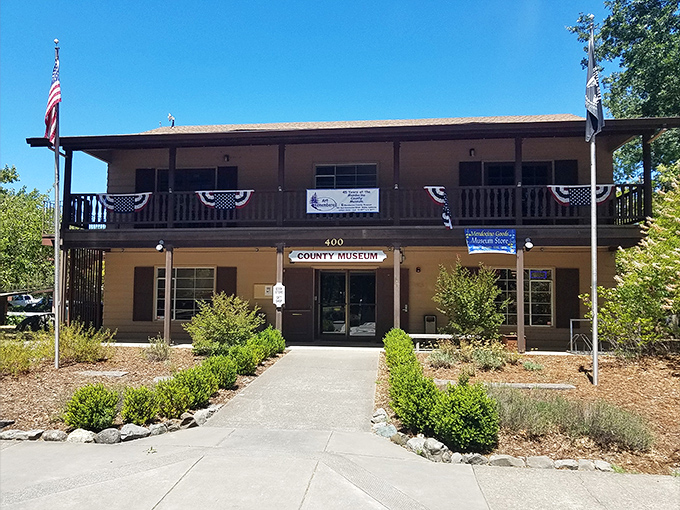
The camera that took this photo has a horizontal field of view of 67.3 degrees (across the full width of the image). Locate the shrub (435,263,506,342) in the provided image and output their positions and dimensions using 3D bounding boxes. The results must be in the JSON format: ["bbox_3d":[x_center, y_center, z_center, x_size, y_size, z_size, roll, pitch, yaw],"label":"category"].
[{"bbox_3d":[3.030,1.264,11.967,1.651,2.132,1.600,0,-4,7],"label":"shrub"}]

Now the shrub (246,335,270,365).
[{"bbox_3d":[-1.745,2.001,10.892,0.575,0.565,0.575,1,-3,-9],"label":"shrub"}]

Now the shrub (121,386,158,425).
[{"bbox_3d":[-2.677,1.996,6.843,0.502,0.438,0.502,1,-3,-21],"label":"shrub"}]

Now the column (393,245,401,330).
[{"bbox_3d":[1.436,1.076,12.752,0.145,2.581,0.145,0,-4,6],"label":"column"}]

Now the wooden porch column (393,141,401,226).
[{"bbox_3d":[1.457,-1.812,12.941,0.145,2.217,0.145,0,-4,6],"label":"wooden porch column"}]

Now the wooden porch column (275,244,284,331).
[{"bbox_3d":[-1.534,1.085,13.114,0.145,2.560,0.145,0,-3,7],"label":"wooden porch column"}]

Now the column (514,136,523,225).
[{"bbox_3d":[4.507,-1.830,12.917,0.155,2.244,0.155,0,-4,7],"label":"column"}]

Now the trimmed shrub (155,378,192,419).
[{"bbox_3d":[-2.325,2.004,7.144,0.487,0.533,0.487,0,-4,7],"label":"trimmed shrub"}]

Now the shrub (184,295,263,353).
[{"bbox_3d":[-2.747,1.631,12.244,1.814,1.460,1.814,0,-4,7],"label":"shrub"}]

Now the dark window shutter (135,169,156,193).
[{"bbox_3d":[-5.870,-1.609,15.410,0.607,1.980,0.040,0,-3,7],"label":"dark window shutter"}]

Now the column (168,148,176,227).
[{"bbox_3d":[-4.484,-1.791,13.606,0.145,2.208,0.145,0,-4,6],"label":"column"}]

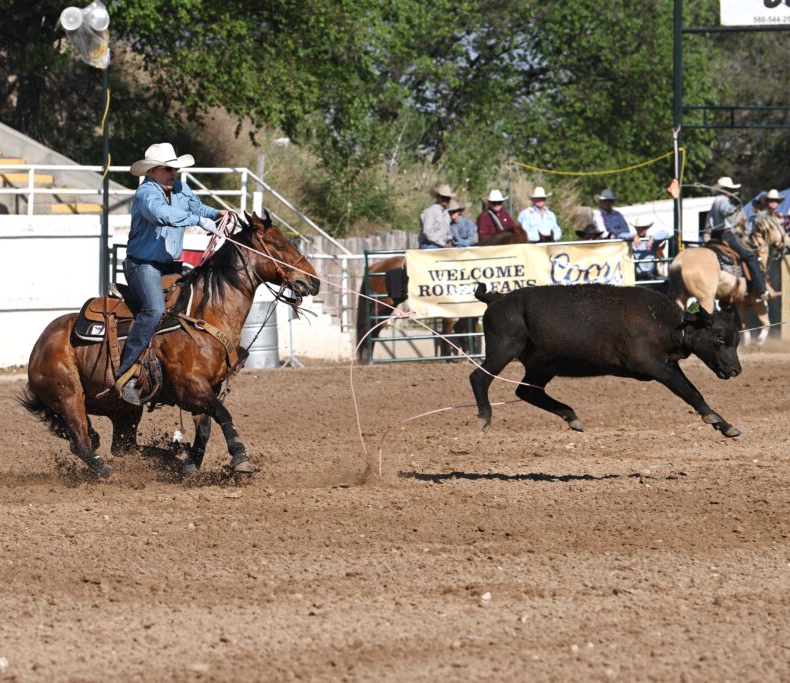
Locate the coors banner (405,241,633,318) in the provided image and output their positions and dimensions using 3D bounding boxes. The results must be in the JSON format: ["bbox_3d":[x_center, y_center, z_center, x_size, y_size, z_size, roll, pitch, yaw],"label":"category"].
[{"bbox_3d":[1.696,-0.845,62.500,3.080,0.920,0.050,-2,1,0],"label":"coors banner"}]

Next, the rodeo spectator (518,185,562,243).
[{"bbox_3d":[2.080,-1.410,65.500,0.650,1.600,0.600,0,1,0],"label":"rodeo spectator"}]

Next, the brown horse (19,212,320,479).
[{"bbox_3d":[-1.486,0.016,30.000,1.950,1.740,0.650,0,1,9],"label":"brown horse"}]

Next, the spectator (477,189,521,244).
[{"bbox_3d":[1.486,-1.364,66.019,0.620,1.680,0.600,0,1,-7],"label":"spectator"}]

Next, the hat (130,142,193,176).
[{"bbox_3d":[-1.487,-1.164,29.100,0.410,0.190,0.360,2,9,31],"label":"hat"}]

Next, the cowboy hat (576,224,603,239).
[{"bbox_3d":[2.792,-1.583,65.500,0.370,0.170,0.400,0,1,0],"label":"cowboy hat"}]

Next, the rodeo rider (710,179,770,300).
[{"bbox_3d":[4.967,-1.484,66.020,0.800,1.760,0.650,-1,2,-35],"label":"rodeo rider"}]

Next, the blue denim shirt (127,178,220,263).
[{"bbox_3d":[-1.460,-0.798,30.000,0.540,0.560,0.500,1,2,34],"label":"blue denim shirt"}]

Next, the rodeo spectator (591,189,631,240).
[{"bbox_3d":[3.163,-1.386,66.519,0.600,1.700,0.550,0,1,3],"label":"rodeo spectator"}]

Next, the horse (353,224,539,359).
[{"bbox_3d":[0.738,-0.661,64.000,2.500,1.880,0.600,0,1,0],"label":"horse"}]

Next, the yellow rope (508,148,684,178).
[{"bbox_3d":[2.863,-2.556,65.000,2.500,0.400,0.060,0,1,0],"label":"yellow rope"}]

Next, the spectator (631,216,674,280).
[{"bbox_3d":[3.619,-0.909,65.520,0.680,1.780,0.480,0,1,0],"label":"spectator"}]

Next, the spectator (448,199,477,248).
[{"bbox_3d":[0.986,-1.315,66.500,0.550,1.500,0.600,1,2,27],"label":"spectator"}]

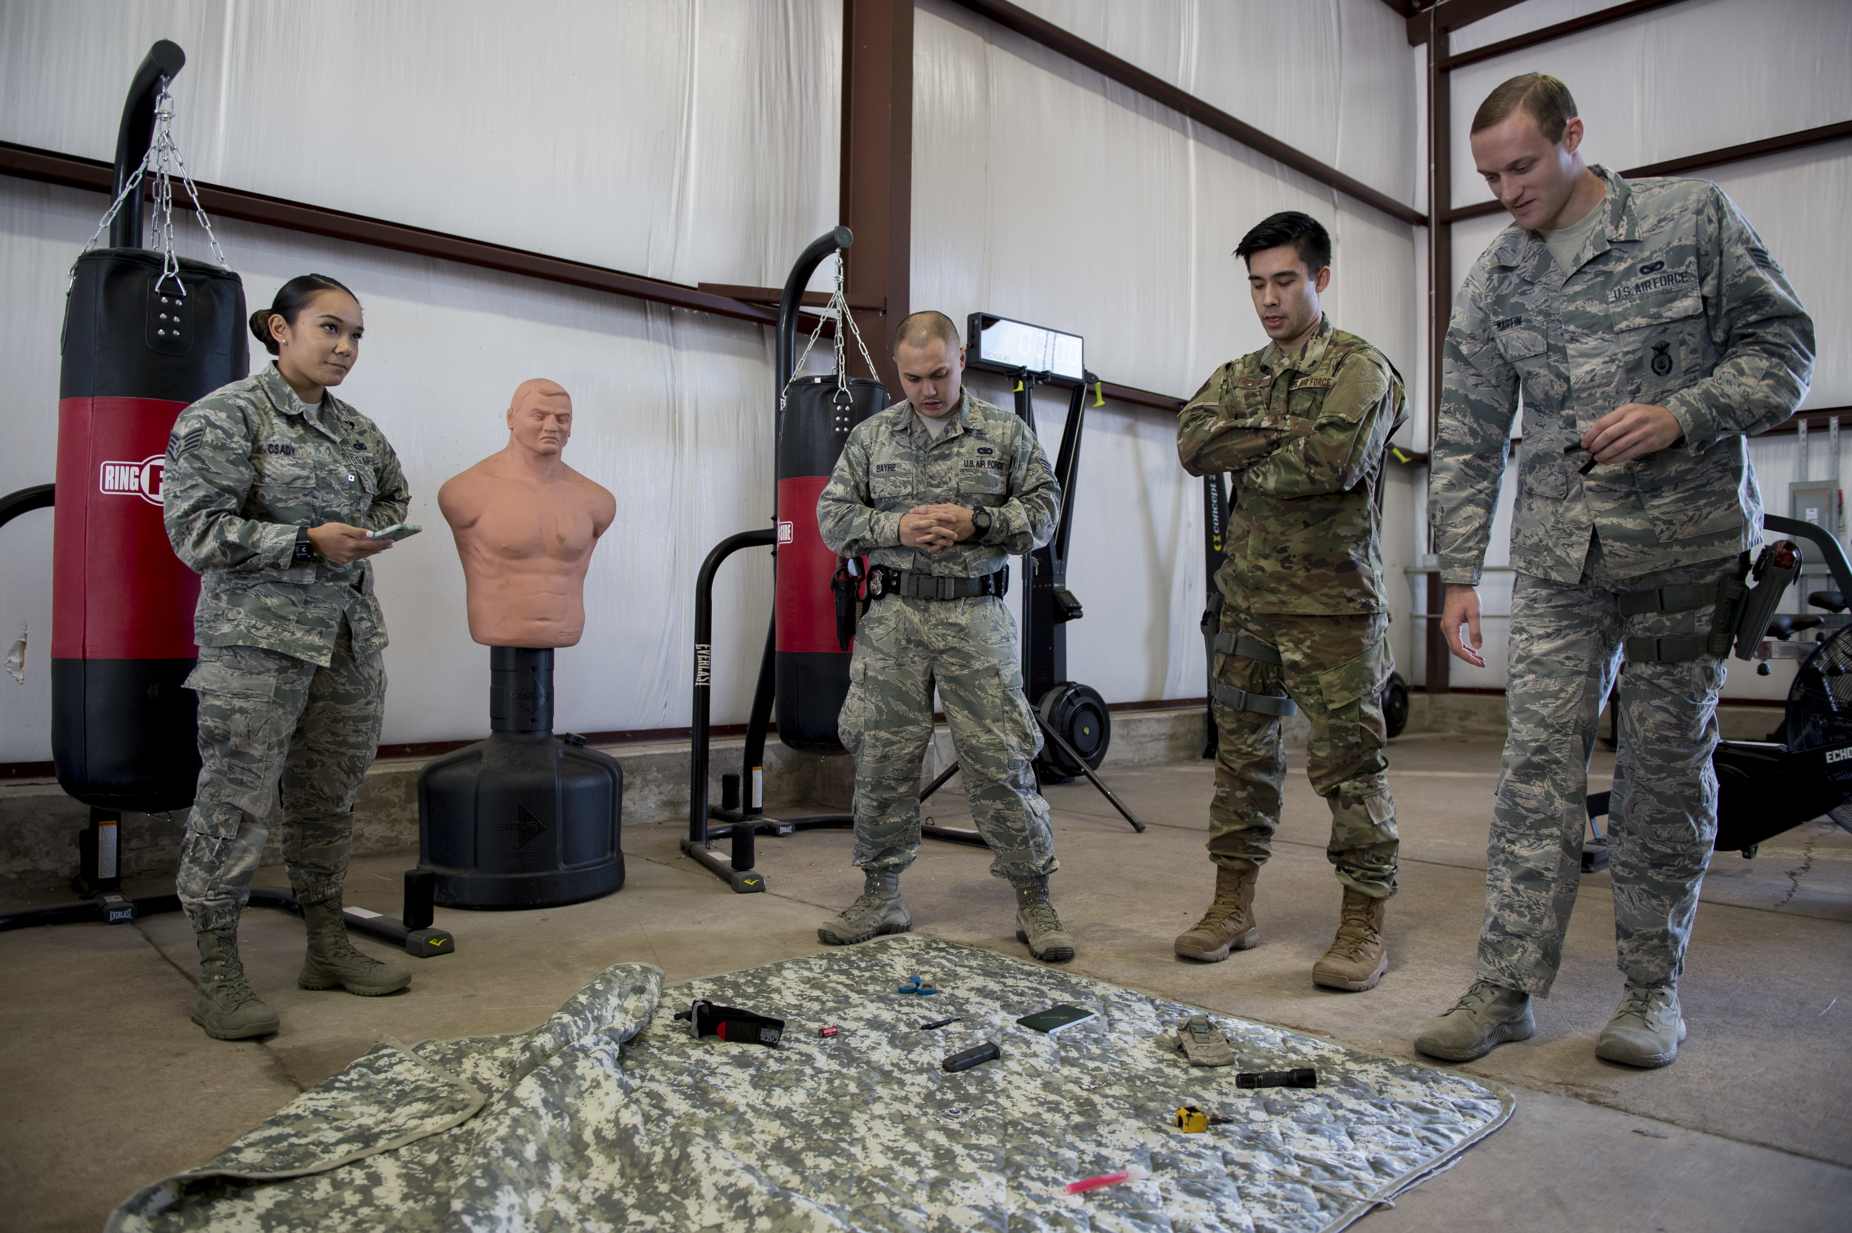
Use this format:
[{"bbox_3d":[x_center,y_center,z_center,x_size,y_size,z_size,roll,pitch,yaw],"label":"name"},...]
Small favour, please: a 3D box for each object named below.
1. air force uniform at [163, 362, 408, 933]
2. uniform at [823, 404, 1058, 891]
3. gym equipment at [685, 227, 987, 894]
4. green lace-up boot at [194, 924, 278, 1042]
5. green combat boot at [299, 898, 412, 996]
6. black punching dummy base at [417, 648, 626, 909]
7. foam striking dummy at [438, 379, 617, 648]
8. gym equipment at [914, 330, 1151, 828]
[{"bbox_3d":[-1.341,0.050,2.610,0.420,1.170,0.500,0,0,30],"label":"air force uniform"},{"bbox_3d":[0.044,0.051,3.140,0.620,1.260,0.400,1,0,7],"label":"uniform"},{"bbox_3d":[-0.437,-0.267,4.521,1.170,2.200,1.320,1,0,-37],"label":"gym equipment"},{"bbox_3d":[-1.388,0.705,2.482,0.275,0.225,0.105,0,0,38],"label":"green lace-up boot"},{"bbox_3d":[-1.262,0.709,2.732,0.275,0.220,0.105,1,0,18],"label":"green combat boot"},{"bbox_3d":[-1.226,0.464,3.765,0.600,0.730,0.600,0,0,-20],"label":"black punching dummy base"},{"bbox_3d":[-1.207,-0.308,3.741,0.530,0.810,0.280,1,0,-38],"label":"foam striking dummy"},{"bbox_3d":[0.472,-0.228,5.581,0.950,2.150,1.000,1,0,-43],"label":"gym equipment"}]

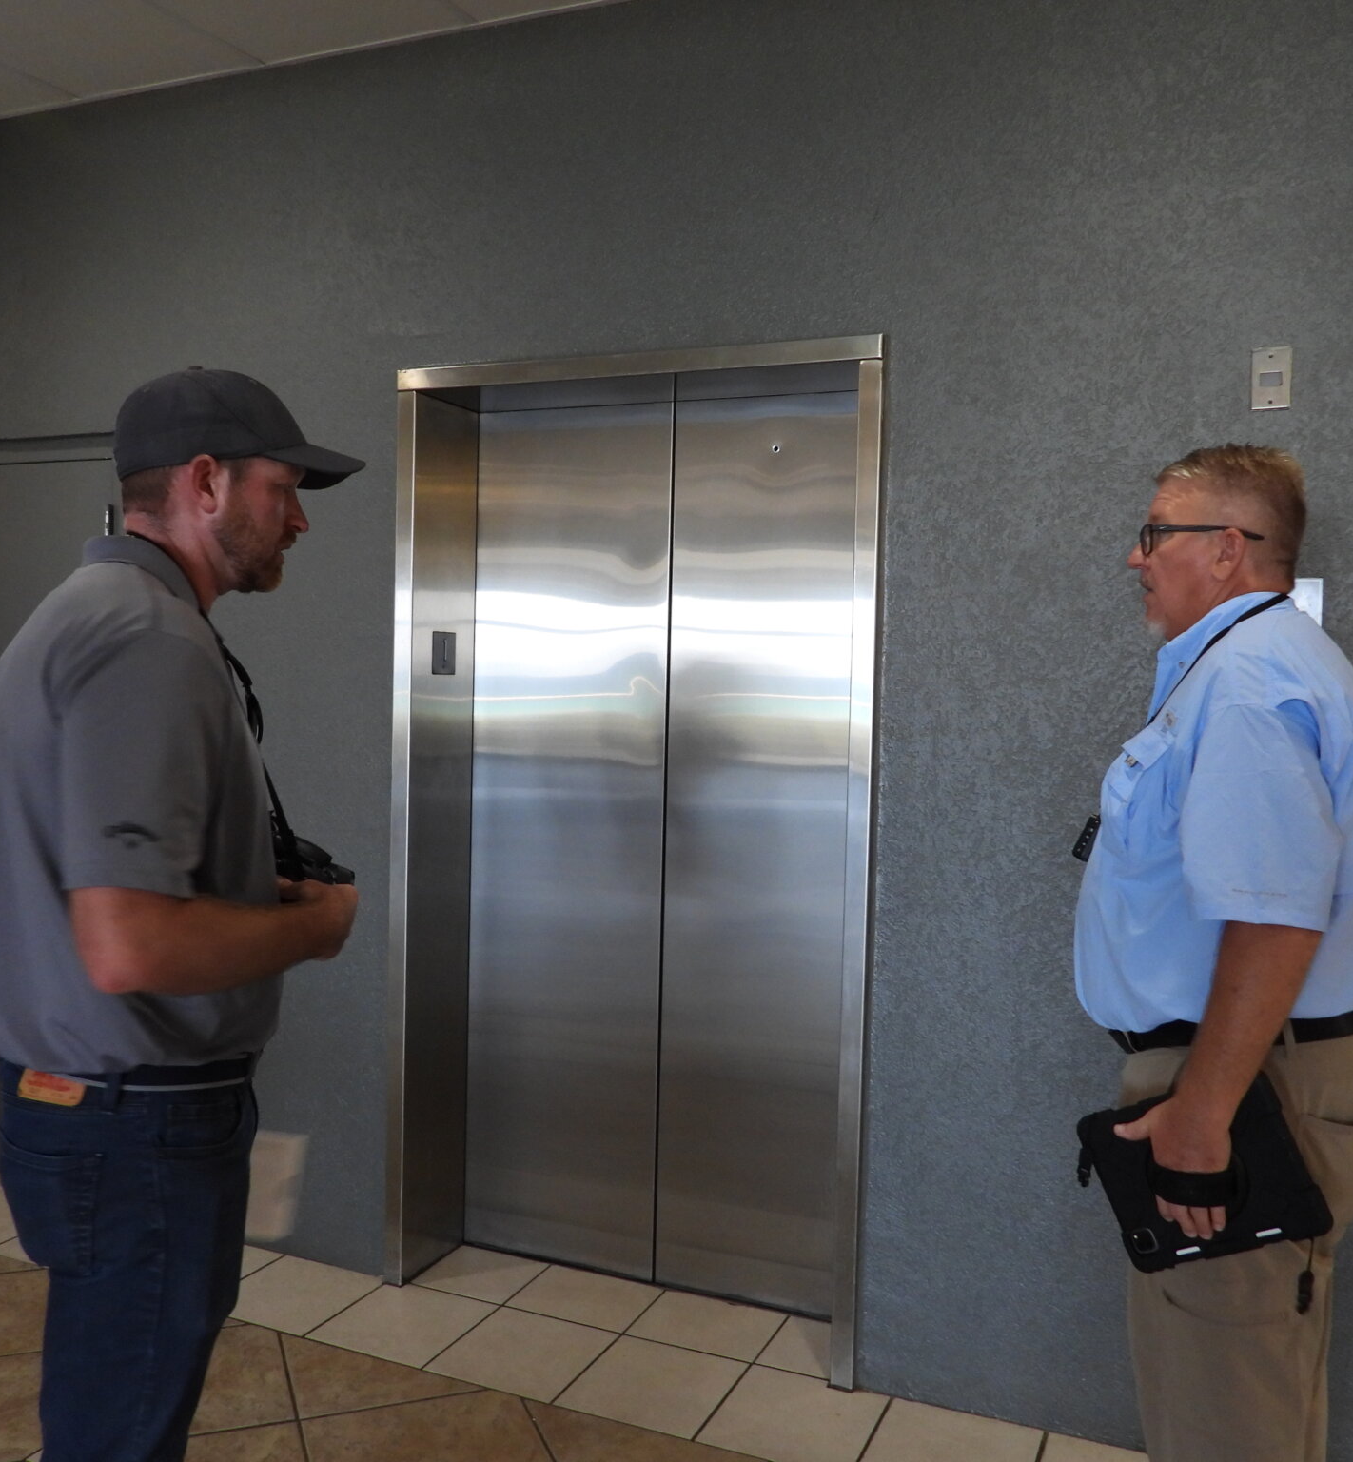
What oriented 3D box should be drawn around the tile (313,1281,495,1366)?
[{"bbox_3d":[-0.620,1.351,3.084,0.310,0.010,0.315,2,3,23],"label":"tile"}]

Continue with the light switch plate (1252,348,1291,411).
[{"bbox_3d":[1.085,-0.640,2.461,0.068,0.112,0.006,2,3,23],"label":"light switch plate"}]

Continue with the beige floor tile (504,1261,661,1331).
[{"bbox_3d":[-0.218,1.363,3.246,0.311,0.010,0.244,2,3,23],"label":"beige floor tile"}]

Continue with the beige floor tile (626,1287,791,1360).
[{"bbox_3d":[0.071,1.376,3.120,0.311,0.010,0.244,2,3,23],"label":"beige floor tile"}]

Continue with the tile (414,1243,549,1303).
[{"bbox_3d":[-0.484,1.352,3.361,0.262,0.010,0.244,2,3,23],"label":"tile"}]

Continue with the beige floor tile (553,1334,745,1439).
[{"bbox_3d":[-0.044,1.384,2.856,0.311,0.010,0.326,2,3,23],"label":"beige floor tile"}]

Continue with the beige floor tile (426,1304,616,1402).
[{"bbox_3d":[-0.331,1.363,2.958,0.310,0.010,0.315,2,3,23],"label":"beige floor tile"}]

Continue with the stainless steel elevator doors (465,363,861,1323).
[{"bbox_3d":[-0.026,0.271,3.284,1.079,2.177,0.045,2,3,23],"label":"stainless steel elevator doors"}]

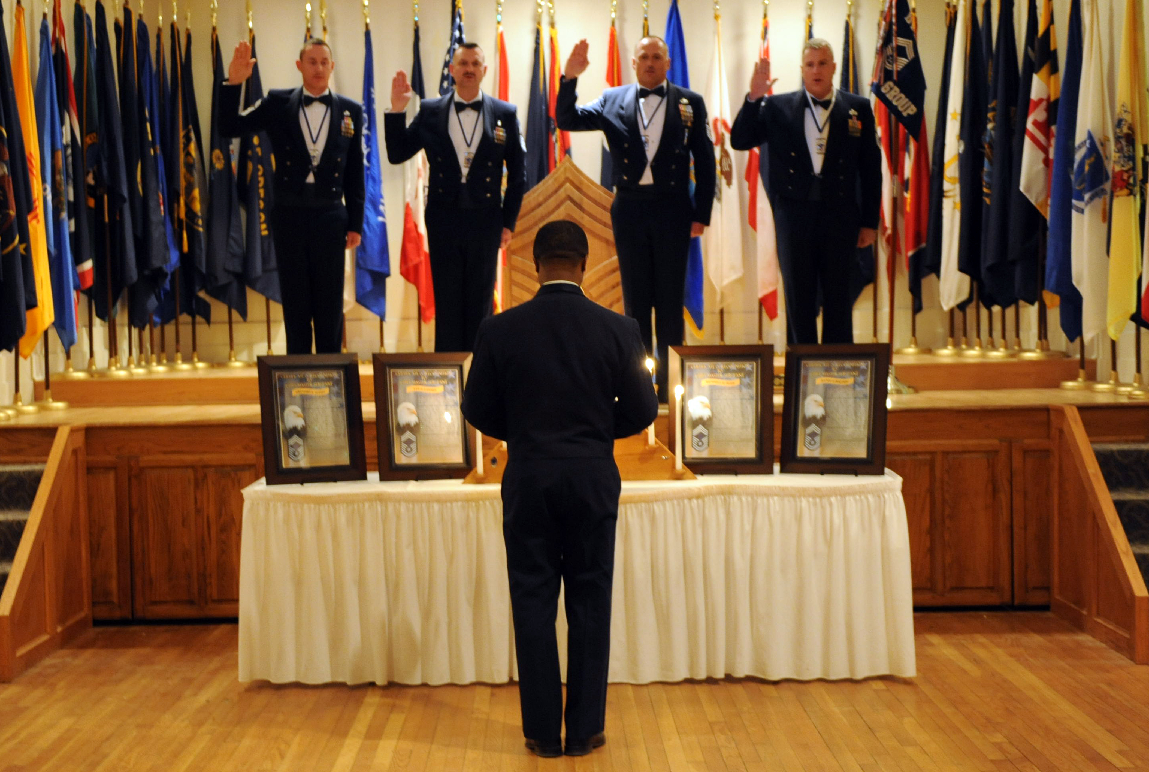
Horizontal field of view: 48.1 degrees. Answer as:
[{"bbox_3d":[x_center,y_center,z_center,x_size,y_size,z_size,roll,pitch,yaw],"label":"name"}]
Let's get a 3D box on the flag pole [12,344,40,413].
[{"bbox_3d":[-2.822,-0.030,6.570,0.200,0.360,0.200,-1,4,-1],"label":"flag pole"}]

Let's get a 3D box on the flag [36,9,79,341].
[{"bbox_3d":[-2.965,-1.168,7.400,0.220,1.920,0.220,-1,4,-6],"label":"flag"}]

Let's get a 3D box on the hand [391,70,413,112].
[{"bbox_3d":[-0.846,-1.449,6.330,0.115,0.200,0.090,-1,4,-6],"label":"hand"}]

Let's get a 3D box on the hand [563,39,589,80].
[{"bbox_3d":[0.009,-1.603,6.330,0.115,0.200,0.090,10,4,-9],"label":"hand"}]

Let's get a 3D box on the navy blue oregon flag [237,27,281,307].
[{"bbox_3d":[-1.970,-1.367,8.082,0.280,1.720,0.200,-1,4,-1],"label":"navy blue oregon flag"}]

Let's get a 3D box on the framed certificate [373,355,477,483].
[{"bbox_3d":[-0.612,0.124,5.350,0.420,0.530,0.045,-2,-9,-15],"label":"framed certificate"}]

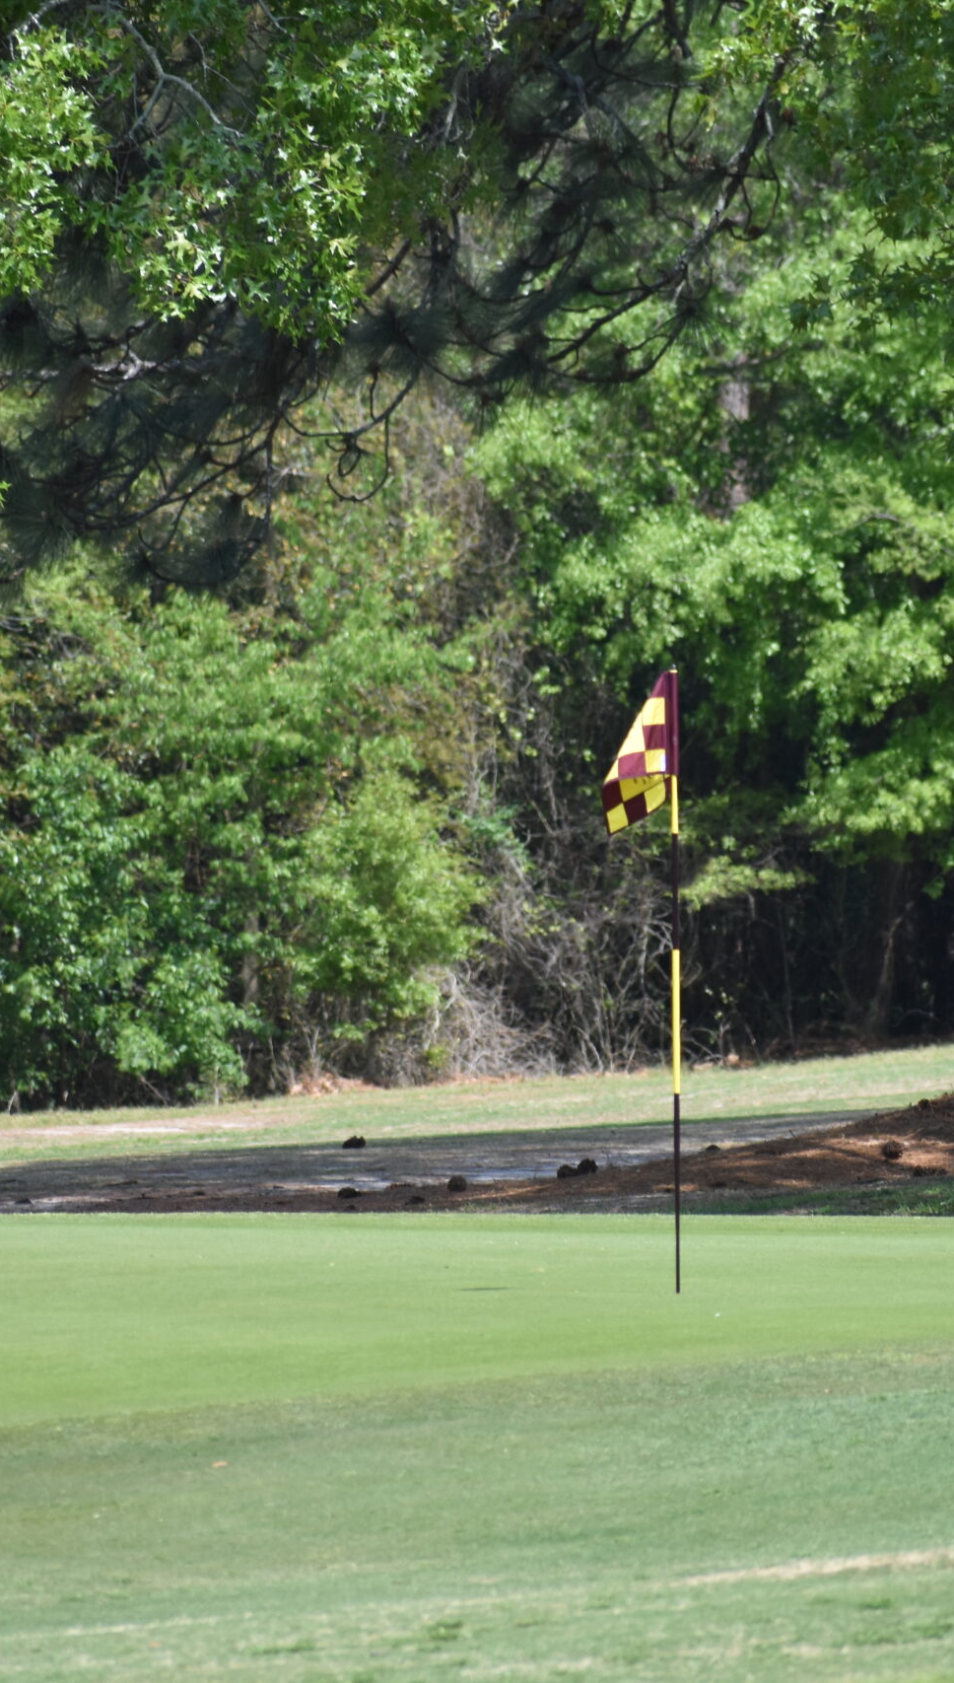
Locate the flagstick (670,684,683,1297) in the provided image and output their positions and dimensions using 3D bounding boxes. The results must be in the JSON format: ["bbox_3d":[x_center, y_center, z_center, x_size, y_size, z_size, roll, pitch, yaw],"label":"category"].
[{"bbox_3d":[0.679,0.472,89.400,0.021,2.130,0.021,0,0,0],"label":"flagstick"}]

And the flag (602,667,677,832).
[{"bbox_3d":[0.553,-0.305,89.350,0.280,0.550,0.150,0,0,0],"label":"flag"}]

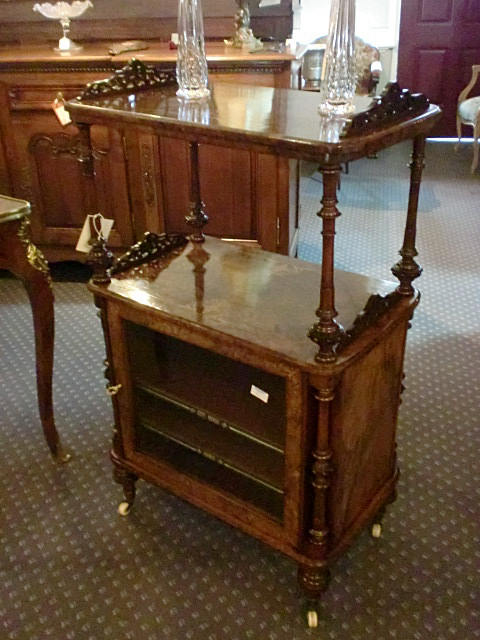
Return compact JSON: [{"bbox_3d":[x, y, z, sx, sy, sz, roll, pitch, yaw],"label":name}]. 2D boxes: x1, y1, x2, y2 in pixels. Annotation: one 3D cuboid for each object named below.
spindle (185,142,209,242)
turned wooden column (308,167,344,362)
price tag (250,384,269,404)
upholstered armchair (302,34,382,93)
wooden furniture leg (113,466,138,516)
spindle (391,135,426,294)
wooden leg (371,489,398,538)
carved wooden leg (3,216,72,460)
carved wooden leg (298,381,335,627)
[{"bbox_3d":[-0.105,-0.346,1.550,0.060,0.325,0.060,-1,28,1],"label":"spindle"},{"bbox_3d":[0.139,-0.079,1.025,0.060,0.330,0.060,-1,28,1],"label":"turned wooden column"},{"bbox_3d":[0.038,0.141,1.232,0.039,0.018,0.002,31,41,26],"label":"price tag"},{"bbox_3d":[0.732,-1.769,5.067,0.650,0.880,0.620,1,28,4],"label":"upholstered armchair"},{"bbox_3d":[-0.297,0.444,1.695,0.066,0.168,0.066,-1,28,1],"label":"wooden furniture leg"},{"bbox_3d":[0.328,-0.195,1.238,0.060,0.325,0.060,19,34,34],"label":"spindle"},{"bbox_3d":[0.355,0.477,1.594,0.066,0.168,0.066,19,34,34],"label":"wooden leg"},{"bbox_3d":[-0.526,0.089,1.742,0.120,0.748,0.095,-8,29,-12],"label":"carved wooden leg"},{"bbox_3d":[0.156,0.388,1.272,0.066,0.641,0.066,19,34,34],"label":"carved wooden leg"}]

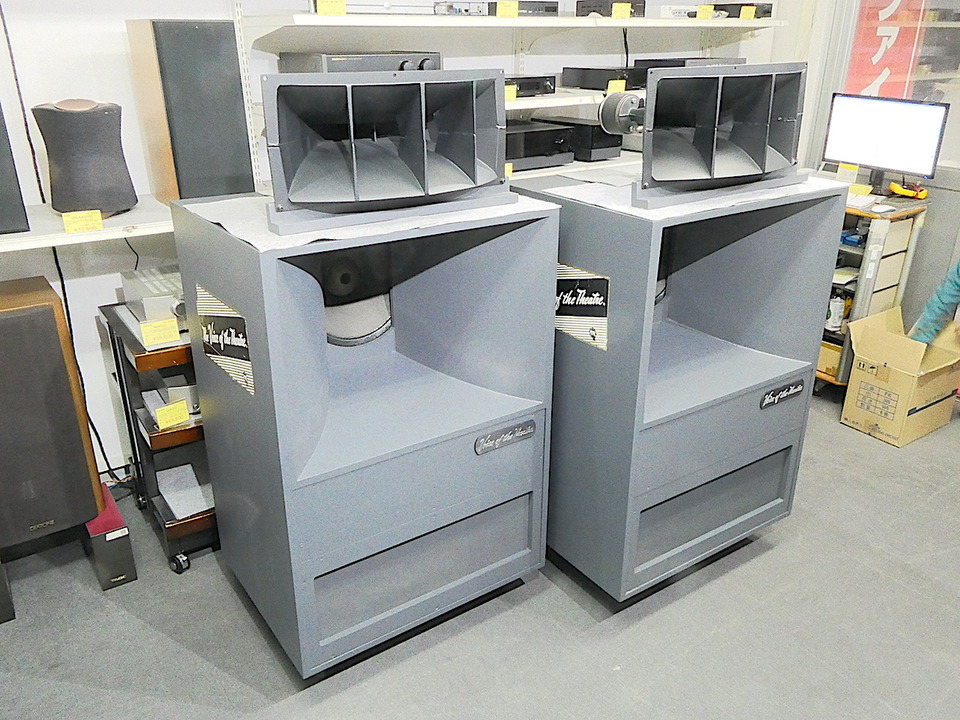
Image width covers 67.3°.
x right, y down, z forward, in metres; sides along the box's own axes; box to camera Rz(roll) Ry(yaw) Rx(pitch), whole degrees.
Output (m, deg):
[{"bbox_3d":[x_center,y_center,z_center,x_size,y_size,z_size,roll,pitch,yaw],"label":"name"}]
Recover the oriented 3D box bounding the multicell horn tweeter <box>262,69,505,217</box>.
[{"bbox_3d":[-0.286,-0.546,1.720,0.595,0.268,0.520,-15,27,-33],"label":"multicell horn tweeter"}]

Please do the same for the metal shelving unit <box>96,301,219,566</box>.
[{"bbox_3d":[-0.866,0.198,2.320,0.440,0.725,0.500,-15,26,-32],"label":"metal shelving unit"}]

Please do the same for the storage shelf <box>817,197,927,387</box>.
[{"bbox_3d":[1.632,-0.325,3.419,0.440,0.840,0.600,-15,26,-32],"label":"storage shelf"}]

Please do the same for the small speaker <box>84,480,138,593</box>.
[{"bbox_3d":[-1.148,0.532,2.212,0.092,0.186,0.300,-15,26,-32],"label":"small speaker"}]

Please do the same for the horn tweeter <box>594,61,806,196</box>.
[{"bbox_3d":[0.530,-0.654,1.967,0.595,0.268,0.520,-14,26,-31],"label":"horn tweeter"}]

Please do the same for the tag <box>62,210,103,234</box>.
[{"bbox_3d":[-1.072,-0.376,1.951,0.089,0.058,0.005,-15,26,-32],"label":"tag"}]

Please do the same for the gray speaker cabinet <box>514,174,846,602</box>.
[{"bbox_3d":[0.535,0.006,2.244,0.760,1.067,0.620,-14,26,-31],"label":"gray speaker cabinet"}]

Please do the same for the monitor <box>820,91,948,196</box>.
[{"bbox_3d":[1.847,-0.994,3.327,0.180,0.420,0.525,-15,26,-32],"label":"monitor"}]

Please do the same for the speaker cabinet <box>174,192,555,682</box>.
[{"bbox_3d":[-0.294,0.111,1.986,0.760,1.067,0.620,-15,27,-33],"label":"speaker cabinet"}]

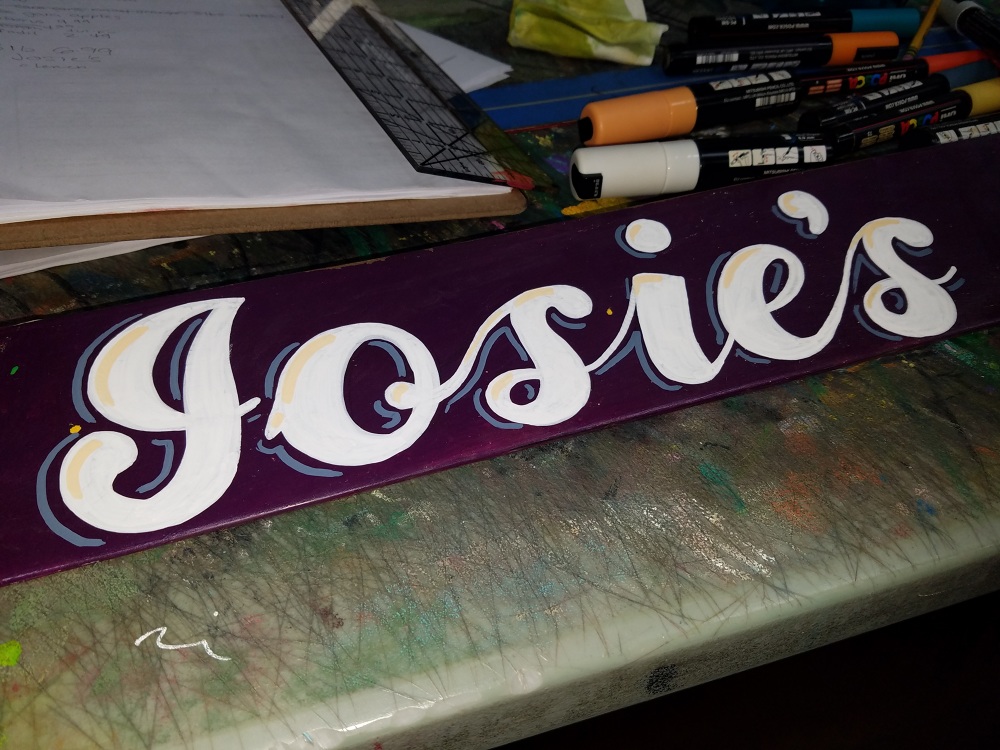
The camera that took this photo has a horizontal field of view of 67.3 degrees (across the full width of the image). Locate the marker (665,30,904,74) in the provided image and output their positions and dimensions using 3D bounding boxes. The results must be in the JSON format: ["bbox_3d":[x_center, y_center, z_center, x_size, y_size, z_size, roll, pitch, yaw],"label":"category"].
[{"bbox_3d":[0.162,-0.183,0.426,0.145,0.017,0.017,-8,47,-10],"label":"marker"}]

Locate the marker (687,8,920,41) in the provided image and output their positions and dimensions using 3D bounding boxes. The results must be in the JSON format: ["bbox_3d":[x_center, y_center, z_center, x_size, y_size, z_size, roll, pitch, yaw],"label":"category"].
[{"bbox_3d":[0.182,-0.207,0.446,0.147,0.017,0.017,-6,47,-9],"label":"marker"}]

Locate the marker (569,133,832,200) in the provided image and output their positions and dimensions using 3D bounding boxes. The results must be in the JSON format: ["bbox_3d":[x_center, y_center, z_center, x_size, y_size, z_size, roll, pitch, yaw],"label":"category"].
[{"bbox_3d":[0.094,-0.094,0.333,0.133,0.022,0.022,-7,47,-10],"label":"marker"}]

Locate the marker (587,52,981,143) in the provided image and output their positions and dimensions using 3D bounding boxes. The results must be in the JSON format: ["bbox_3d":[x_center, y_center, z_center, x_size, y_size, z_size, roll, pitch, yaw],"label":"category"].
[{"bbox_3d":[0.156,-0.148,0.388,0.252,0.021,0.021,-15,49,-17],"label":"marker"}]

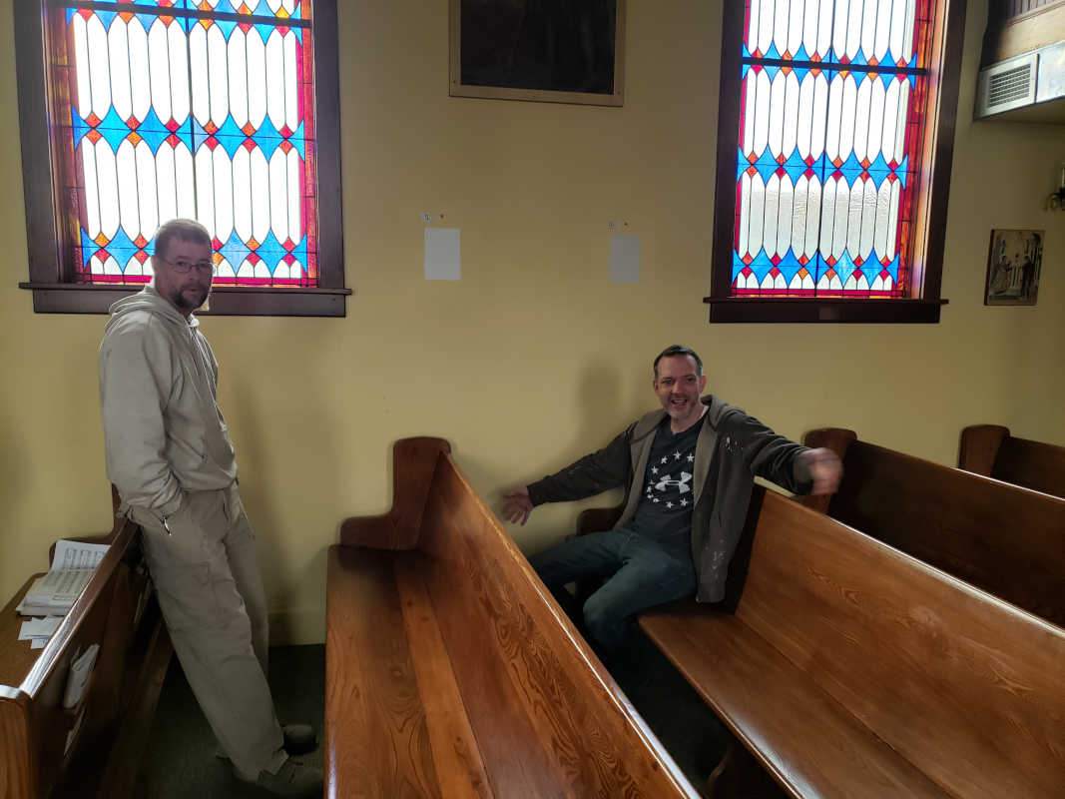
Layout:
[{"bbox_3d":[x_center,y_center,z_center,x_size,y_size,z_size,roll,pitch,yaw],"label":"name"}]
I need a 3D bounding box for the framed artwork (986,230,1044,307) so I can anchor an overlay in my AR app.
[{"bbox_3d":[2.392,-0.648,3.944,0.304,0.363,0.025,-1,8,-13],"label":"framed artwork"}]

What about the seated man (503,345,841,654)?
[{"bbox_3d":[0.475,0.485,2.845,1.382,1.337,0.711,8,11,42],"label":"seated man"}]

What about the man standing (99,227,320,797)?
[{"bbox_3d":[-0.912,0.345,2.344,0.563,1.706,0.513,2,8,7],"label":"man standing"}]

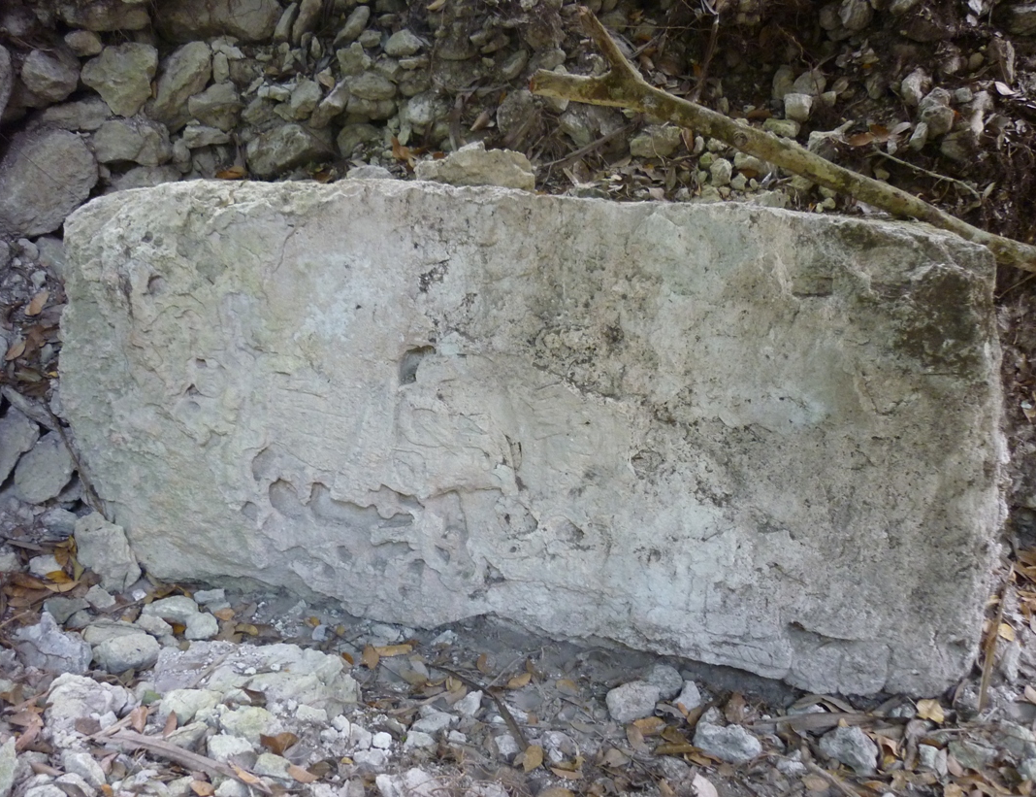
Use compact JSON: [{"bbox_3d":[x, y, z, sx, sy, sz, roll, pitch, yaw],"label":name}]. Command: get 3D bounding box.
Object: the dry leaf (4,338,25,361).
[{"bbox_3d":[-1.215,-0.115,2.450,0.031,0.012,0.073,22,48,3],"label":"dry leaf"}]

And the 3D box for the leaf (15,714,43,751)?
[{"bbox_3d":[-0.919,0.634,1.900,0.030,0.014,0.063,24,43,10],"label":"leaf"}]

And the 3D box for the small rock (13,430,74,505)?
[{"bbox_3d":[-1.103,0.160,2.350,0.135,0.140,0.110,-13,31,-25],"label":"small rock"}]

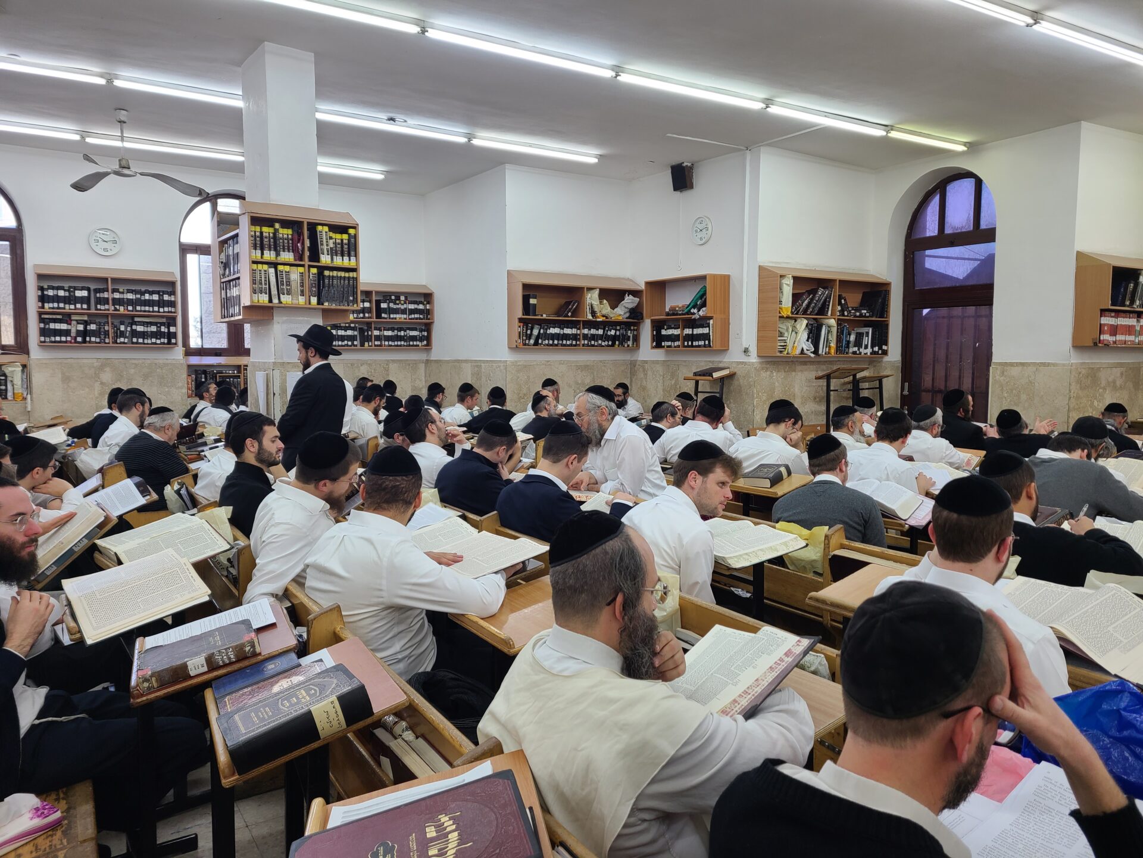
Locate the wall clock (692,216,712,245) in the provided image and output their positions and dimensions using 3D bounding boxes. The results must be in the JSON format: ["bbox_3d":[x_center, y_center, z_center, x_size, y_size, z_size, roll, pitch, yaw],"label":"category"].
[{"bbox_3d":[1.416,-2.153,9.324,0.050,0.310,0.310,-3,6,-32],"label":"wall clock"}]

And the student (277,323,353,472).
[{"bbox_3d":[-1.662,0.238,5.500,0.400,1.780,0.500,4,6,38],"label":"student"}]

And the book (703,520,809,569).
[{"bbox_3d":[0.619,0.427,3.369,0.355,0.050,0.460,-12,10,-28],"label":"book"}]

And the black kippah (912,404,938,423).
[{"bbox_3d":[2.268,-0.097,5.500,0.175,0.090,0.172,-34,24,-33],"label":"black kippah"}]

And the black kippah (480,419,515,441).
[{"bbox_3d":[-0.345,0.004,4.050,0.170,0.095,0.165,0,5,0],"label":"black kippah"}]

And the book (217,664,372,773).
[{"bbox_3d":[-0.571,0.590,1.771,0.271,0.063,0.174,-19,12,-28],"label":"book"}]

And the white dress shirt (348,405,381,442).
[{"bbox_3d":[-1.806,0.004,7.500,0.320,0.460,0.450,-3,5,-32],"label":"white dress shirt"}]

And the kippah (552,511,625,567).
[{"bbox_3d":[0.026,0.197,1.600,0.150,0.070,0.150,-30,16,-19],"label":"kippah"}]

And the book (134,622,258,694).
[{"bbox_3d":[-0.933,0.563,2.157,0.266,0.048,0.175,-14,10,-25],"label":"book"}]

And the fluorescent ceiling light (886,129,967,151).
[{"bbox_3d":[3.443,-2.771,8.247,1.190,0.090,0.070,-3,5,-32],"label":"fluorescent ceiling light"}]

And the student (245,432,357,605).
[{"bbox_3d":[-0.760,0.640,2.760,0.740,1.250,0.520,-3,5,-32],"label":"student"}]

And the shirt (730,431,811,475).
[{"bbox_3d":[1.180,0.209,5.100,0.400,0.450,0.470,-3,6,-36],"label":"shirt"}]

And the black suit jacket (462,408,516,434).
[{"bbox_3d":[-0.719,0.088,7.609,0.540,0.560,0.420,-1,5,-8],"label":"black suit jacket"}]

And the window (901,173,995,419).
[{"bbox_3d":[4.133,-1.086,9.280,0.120,3.300,1.240,-3,6,-32],"label":"window"}]

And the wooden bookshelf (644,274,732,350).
[{"bbox_3d":[1.240,-1.240,9.316,0.330,0.770,1.050,-3,5,-32],"label":"wooden bookshelf"}]

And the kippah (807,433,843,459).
[{"bbox_3d":[1.137,0.078,3.850,0.170,0.090,0.165,-28,18,-28],"label":"kippah"}]

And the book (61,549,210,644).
[{"bbox_3d":[-1.351,0.518,2.657,0.335,0.065,0.450,-19,24,-34],"label":"book"}]

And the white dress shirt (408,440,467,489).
[{"bbox_3d":[-0.678,0.358,4.450,0.450,0.600,0.460,-3,5,-32],"label":"white dress shirt"}]

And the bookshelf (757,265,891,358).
[{"bbox_3d":[2.741,-1.240,9.220,1.740,0.929,0.283,-3,5,-33],"label":"bookshelf"}]

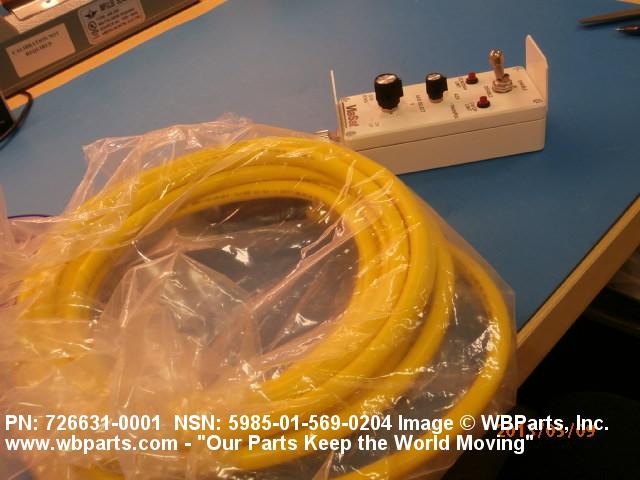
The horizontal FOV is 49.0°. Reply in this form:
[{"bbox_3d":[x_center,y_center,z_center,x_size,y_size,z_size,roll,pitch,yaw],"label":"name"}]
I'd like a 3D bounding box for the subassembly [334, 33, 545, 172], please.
[{"bbox_3d":[0.089,-0.104,0.543,0.154,0.074,0.061,-9,39,4],"label":"subassembly"}]

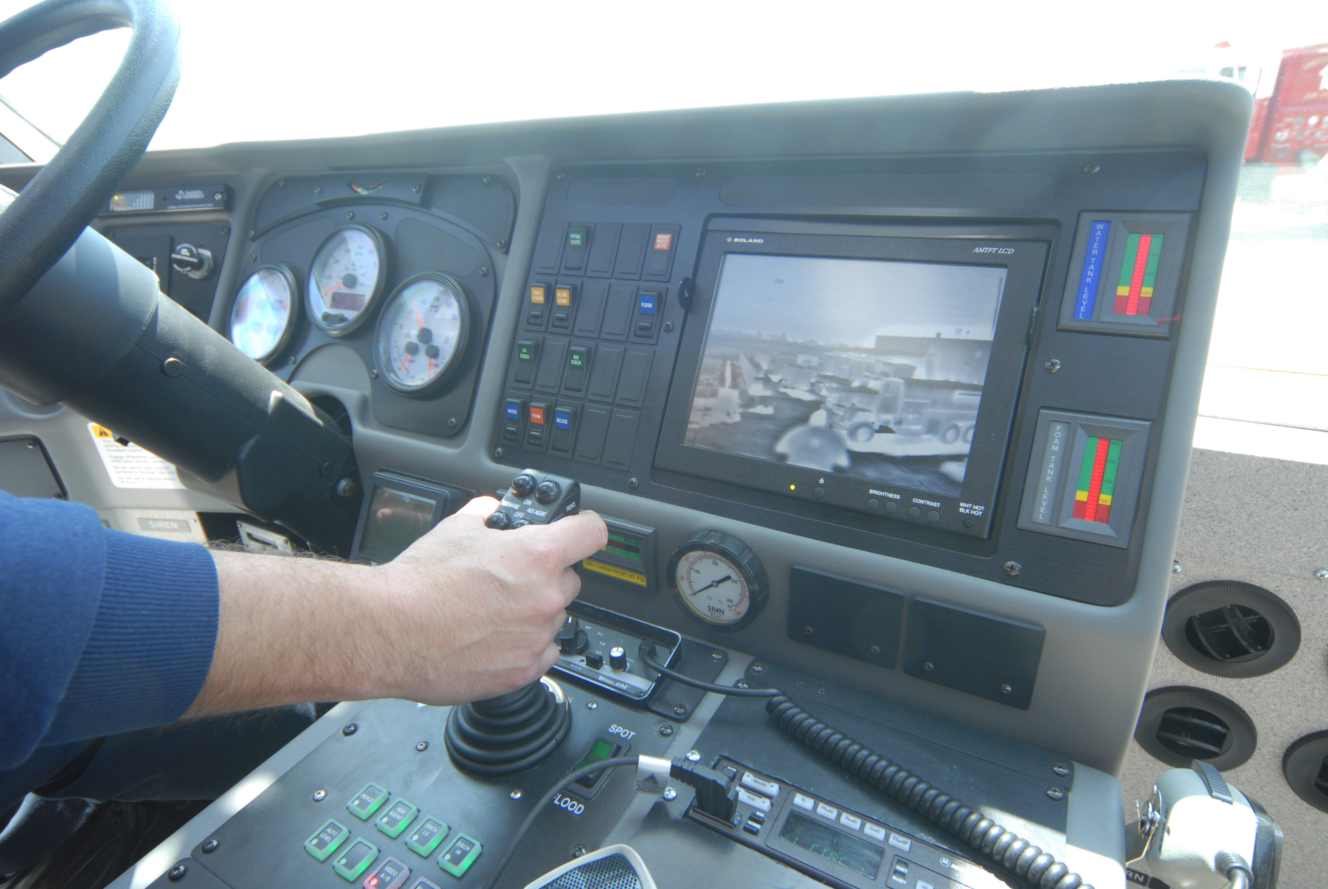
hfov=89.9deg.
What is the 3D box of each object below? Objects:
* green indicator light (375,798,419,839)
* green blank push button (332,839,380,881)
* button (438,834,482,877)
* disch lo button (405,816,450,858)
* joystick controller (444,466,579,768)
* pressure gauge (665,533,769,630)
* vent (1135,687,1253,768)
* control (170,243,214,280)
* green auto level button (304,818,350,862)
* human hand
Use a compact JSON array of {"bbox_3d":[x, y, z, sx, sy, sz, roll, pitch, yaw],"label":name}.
[{"bbox_3d":[-0.170,0.236,0.423,0.018,0.006,0.021,12,30,28],"label":"green indicator light"},{"bbox_3d":[-0.185,0.248,0.400,0.018,0.006,0.021,12,30,28],"label":"green blank push button"},{"bbox_3d":[-0.122,0.245,0.399,0.018,0.006,0.021,12,30,28],"label":"button"},{"bbox_3d":[-0.146,0.241,0.411,0.018,0.006,0.021,12,30,28],"label":"disch lo button"},{"bbox_3d":[-0.102,0.117,0.463,0.092,0.188,0.100,15,18,25],"label":"joystick controller"},{"bbox_3d":[0.042,0.106,0.518,0.078,0.078,0.024,12,24,27],"label":"pressure gauge"},{"bbox_3d":[0.502,0.271,0.633,0.095,0.095,0.020,11,21,26],"label":"vent"},{"bbox_3d":[-0.593,-0.230,0.835,0.037,0.037,0.033,-1,1,2],"label":"control"},{"bbox_3d":[-0.209,0.244,0.412,0.018,0.006,0.021,12,30,28],"label":"green auto level button"},{"bbox_3d":[-0.112,0.100,0.432,0.145,0.115,0.092,-2,26,2],"label":"human hand"}]

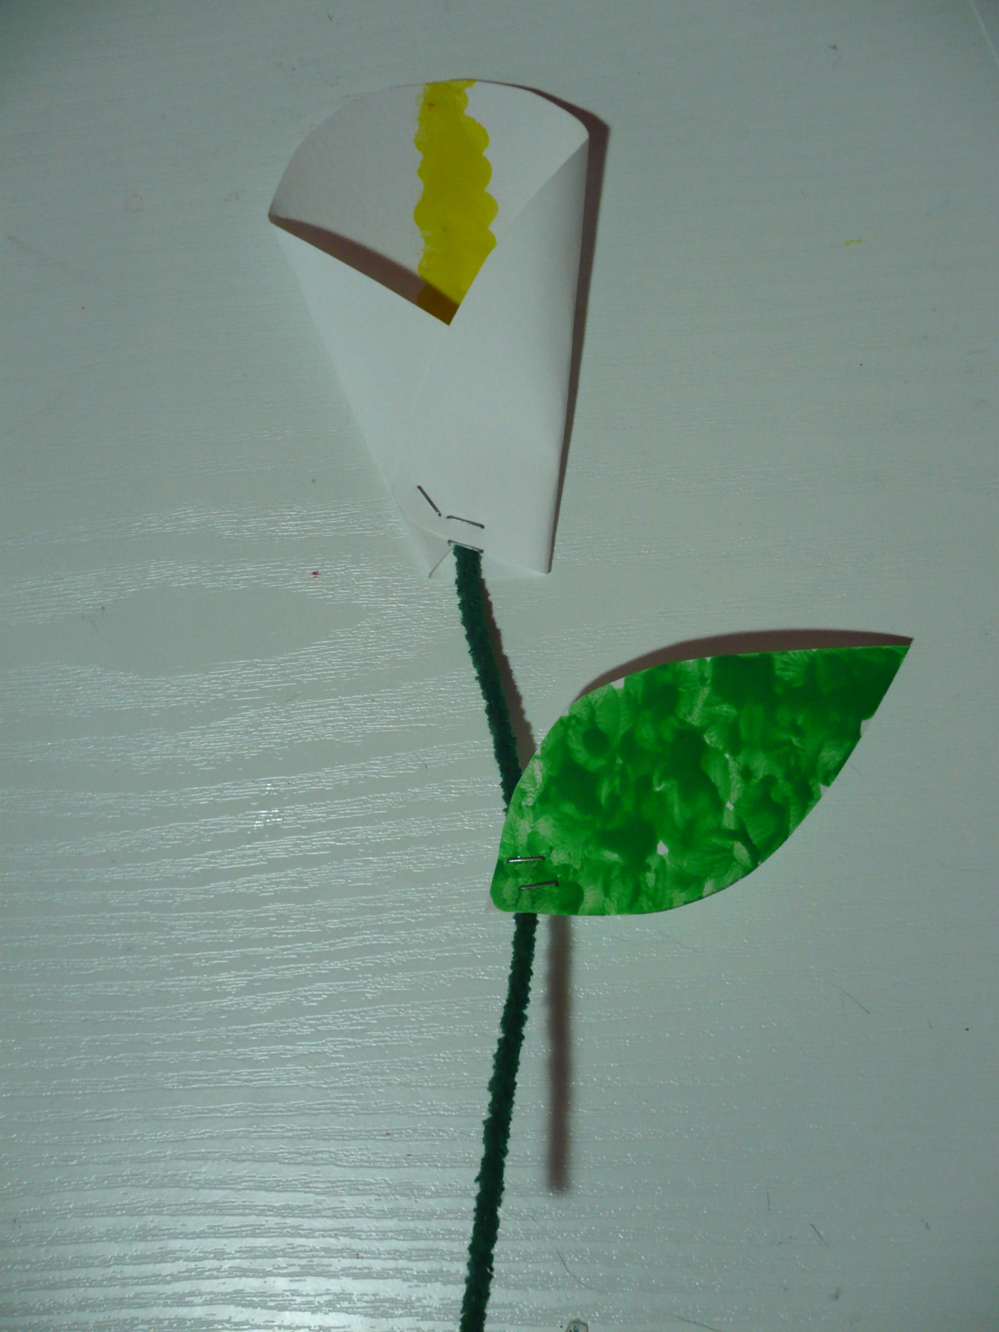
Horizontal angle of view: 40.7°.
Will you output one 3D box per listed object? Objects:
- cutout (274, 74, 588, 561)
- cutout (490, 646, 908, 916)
[{"bbox_3d":[-0.023,-0.110,0.437,0.104,0.024,0.162,-3,87,0],"label":"cutout"},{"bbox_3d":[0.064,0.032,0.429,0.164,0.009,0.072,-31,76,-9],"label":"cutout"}]

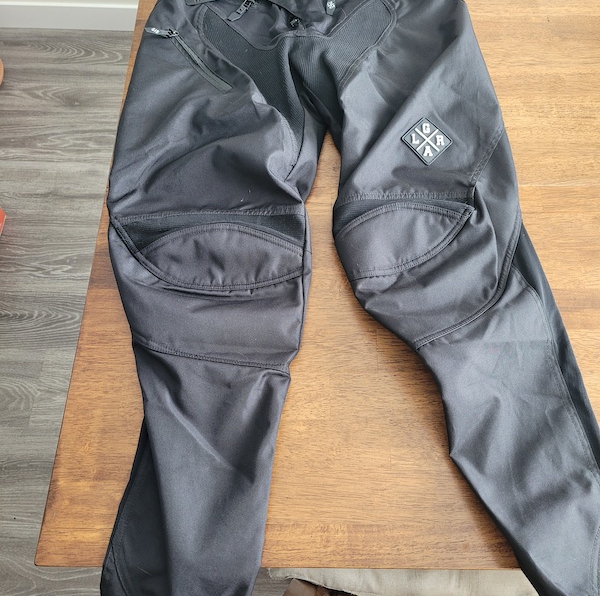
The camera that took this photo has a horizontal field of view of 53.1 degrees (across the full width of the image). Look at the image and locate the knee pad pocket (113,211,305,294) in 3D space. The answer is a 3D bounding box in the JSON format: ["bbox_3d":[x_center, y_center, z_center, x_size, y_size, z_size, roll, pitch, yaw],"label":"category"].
[{"bbox_3d":[-0.107,-0.054,0.702,0.212,0.040,0.098,0,69,1],"label":"knee pad pocket"}]

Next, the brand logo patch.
[{"bbox_3d":[0.164,-0.201,0.770,0.066,0.010,0.068,0,76,1],"label":"brand logo patch"}]

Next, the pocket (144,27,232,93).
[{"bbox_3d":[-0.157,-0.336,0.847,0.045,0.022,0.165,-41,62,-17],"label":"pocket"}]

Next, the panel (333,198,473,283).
[{"bbox_3d":[0.123,-0.069,0.706,0.150,0.040,0.095,-5,69,-2],"label":"panel"}]

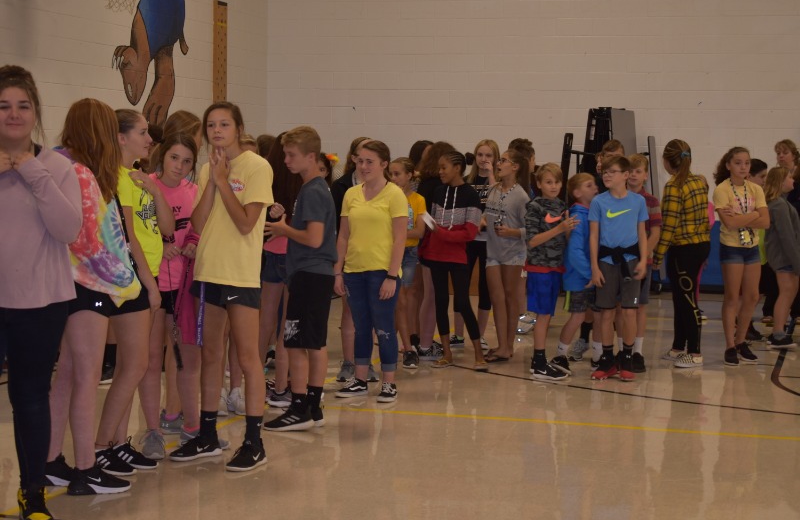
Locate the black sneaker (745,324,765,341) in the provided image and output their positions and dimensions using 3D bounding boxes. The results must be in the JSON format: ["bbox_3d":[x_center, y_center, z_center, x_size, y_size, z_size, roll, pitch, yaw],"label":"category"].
[{"bbox_3d":[2.870,0.603,12.553,0.250,0.100,0.090,1,4,2],"label":"black sneaker"}]

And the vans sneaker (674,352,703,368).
[{"bbox_3d":[2.031,0.704,10.755,0.250,0.085,0.092,-1,4,-31],"label":"vans sneaker"}]

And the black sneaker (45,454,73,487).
[{"bbox_3d":[-1.472,0.907,6.640,0.270,0.120,0.100,1,4,0],"label":"black sneaker"}]

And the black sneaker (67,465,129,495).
[{"bbox_3d":[-1.257,0.920,6.420,0.265,0.110,0.100,0,4,-8],"label":"black sneaker"}]

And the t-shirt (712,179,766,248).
[{"bbox_3d":[2.484,-0.334,11.223,0.390,0.500,0.230,0,4,-11],"label":"t-shirt"}]

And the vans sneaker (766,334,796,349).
[{"bbox_3d":[3.002,0.638,12.065,0.243,0.098,0.090,2,4,12],"label":"vans sneaker"}]

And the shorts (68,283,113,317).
[{"bbox_3d":[-1.351,0.117,6.569,0.265,0.270,0.340,0,4,-10],"label":"shorts"}]

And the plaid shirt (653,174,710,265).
[{"bbox_3d":[1.983,-0.285,10.803,0.320,0.640,0.400,4,5,38],"label":"plaid shirt"}]

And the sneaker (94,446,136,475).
[{"bbox_3d":[-1.304,0.899,6.948,0.262,0.102,0.095,3,4,28],"label":"sneaker"}]

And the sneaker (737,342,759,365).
[{"bbox_3d":[2.519,0.675,11.183,0.092,0.105,0.250,-1,4,-27],"label":"sneaker"}]

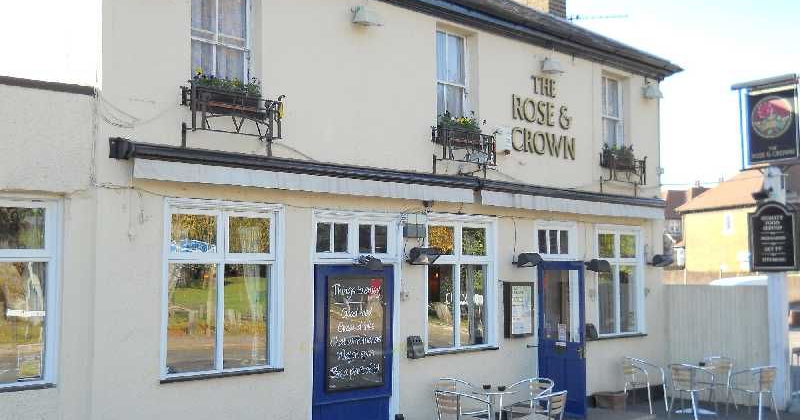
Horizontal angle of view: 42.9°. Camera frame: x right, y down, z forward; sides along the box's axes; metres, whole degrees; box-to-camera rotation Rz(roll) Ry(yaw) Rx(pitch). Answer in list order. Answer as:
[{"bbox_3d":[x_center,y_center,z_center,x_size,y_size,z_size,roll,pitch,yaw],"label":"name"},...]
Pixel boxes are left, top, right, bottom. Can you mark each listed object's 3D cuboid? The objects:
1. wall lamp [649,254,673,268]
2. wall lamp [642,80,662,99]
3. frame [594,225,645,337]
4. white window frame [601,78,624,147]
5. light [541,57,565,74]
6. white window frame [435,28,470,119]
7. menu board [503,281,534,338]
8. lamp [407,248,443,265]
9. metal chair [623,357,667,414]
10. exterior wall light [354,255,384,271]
[{"bbox_3d":[4.196,0.811,16.327,0.260,0.190,0.390,-3,-5,42],"label":"wall lamp"},{"bbox_3d":[4.105,-1.930,16.476,0.220,0.240,0.290,-3,-5,42],"label":"wall lamp"},{"bbox_3d":[3.384,1.093,15.669,0.130,1.710,1.510,-3,-5,42],"label":"frame"},{"bbox_3d":[3.373,-1.483,16.552,0.100,1.380,0.880,-3,-4,42],"label":"white window frame"},{"bbox_3d":[2.168,-2.055,14.335,0.220,0.240,0.290,-3,-5,42],"label":"light"},{"bbox_3d":[0.582,-1.621,13.011,0.100,1.380,0.869,-3,-5,42],"label":"white window frame"},{"bbox_3d":[1.651,1.393,14.123,0.100,0.765,0.620,-3,-4,42],"label":"menu board"},{"bbox_3d":[0.295,0.560,12.510,0.300,0.220,0.320,-3,-4,42],"label":"lamp"},{"bbox_3d":[3.568,2.585,14.930,0.578,0.740,0.527,-2,-4,41],"label":"metal chair"},{"bbox_3d":[-0.359,0.584,10.868,0.294,0.172,0.233,-2,-4,41],"label":"exterior wall light"}]

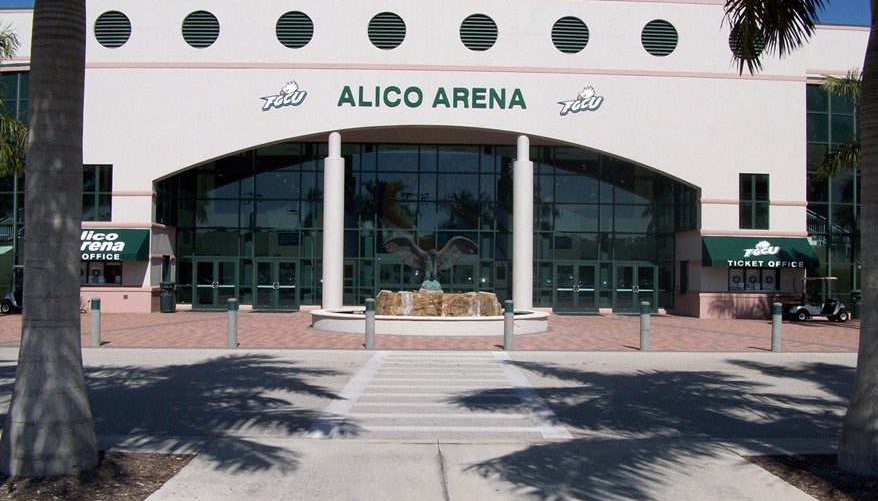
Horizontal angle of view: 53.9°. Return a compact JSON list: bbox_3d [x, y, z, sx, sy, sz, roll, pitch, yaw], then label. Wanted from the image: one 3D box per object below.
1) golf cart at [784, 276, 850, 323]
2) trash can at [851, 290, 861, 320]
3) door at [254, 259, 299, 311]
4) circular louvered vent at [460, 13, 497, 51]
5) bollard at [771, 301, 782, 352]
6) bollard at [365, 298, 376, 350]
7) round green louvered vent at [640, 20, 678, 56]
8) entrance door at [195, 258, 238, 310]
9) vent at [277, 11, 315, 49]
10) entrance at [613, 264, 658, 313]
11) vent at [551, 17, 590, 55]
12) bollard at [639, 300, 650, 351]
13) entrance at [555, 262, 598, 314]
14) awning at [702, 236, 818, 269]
[{"bbox_3d":[14.801,1.903,33.975,2.330,1.750,1.200,1,-2,-2],"label":"golf cart"},{"bbox_3d":[17.244,2.235,35.500,0.580,1.180,0.580,1,-1,0],"label":"trash can"},{"bbox_3d":[-7.050,1.507,37.422,1.980,2.230,0.150,1,-2,-2],"label":"door"},{"bbox_3d":[1.605,-8.737,34.604,1.510,1.510,0.150,1,-2,-2],"label":"circular louvered vent"},{"bbox_3d":[7.519,1.735,19.229,0.205,1.080,0.205,1,-1,0],"label":"bollard"},{"bbox_3d":[-1.556,1.659,19.600,0.215,1.180,0.215,1,-1,-2],"label":"bollard"},{"bbox_3d":[8.912,-8.557,34.815,1.526,1.526,0.200,1,-1,-2],"label":"round green louvered vent"},{"bbox_3d":[-9.643,1.436,37.300,1.980,2.260,0.250,1,-1,-2],"label":"entrance door"},{"bbox_3d":[-5.718,-8.754,34.323,1.520,1.520,0.200,1,-1,0],"label":"vent"},{"bbox_3d":[8.656,1.648,37.941,2.000,2.240,0.150,1,-2,-2],"label":"entrance"},{"bbox_3d":[5.302,-8.683,34.725,1.510,1.510,0.150,1,-2,-2],"label":"vent"},{"bbox_3d":[4.572,1.702,19.173,0.205,1.080,0.205,1,-1,0],"label":"bollard"},{"bbox_3d":[6.000,1.606,37.585,1.930,2.250,0.150,1,-1,0],"label":"entrance"},{"bbox_3d":[12.400,0.085,33.187,4.100,1.220,1.150,1,-1,-4],"label":"awning"}]

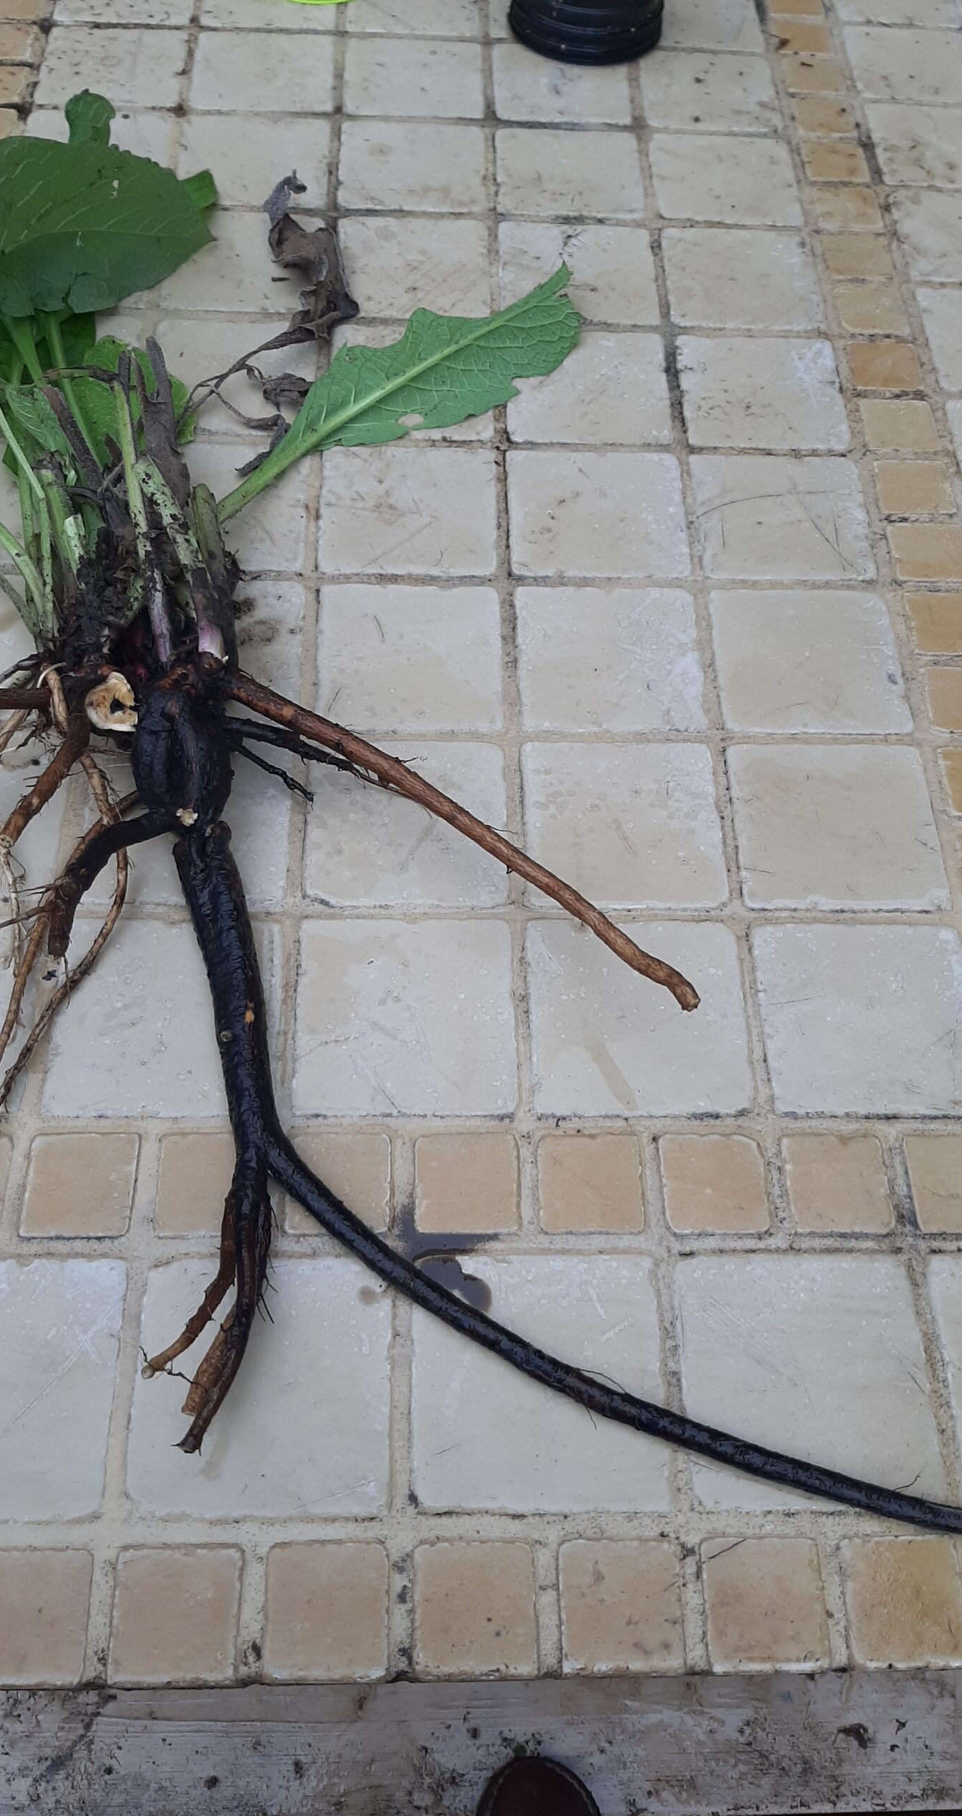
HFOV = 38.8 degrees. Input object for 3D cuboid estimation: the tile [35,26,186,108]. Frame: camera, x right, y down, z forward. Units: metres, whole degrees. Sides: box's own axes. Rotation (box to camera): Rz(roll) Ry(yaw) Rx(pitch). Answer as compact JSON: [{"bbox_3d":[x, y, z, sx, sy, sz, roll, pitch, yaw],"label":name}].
[{"bbox_3d":[-0.266,-0.608,0.996,0.101,0.010,0.098,0,61,-3],"label":"tile"}]

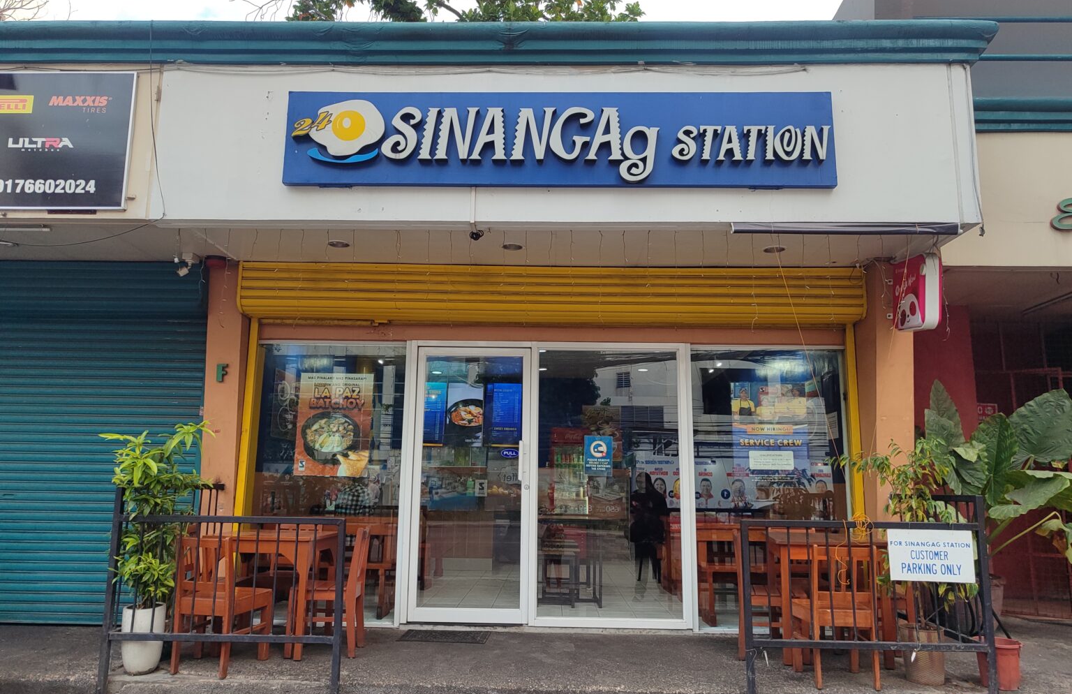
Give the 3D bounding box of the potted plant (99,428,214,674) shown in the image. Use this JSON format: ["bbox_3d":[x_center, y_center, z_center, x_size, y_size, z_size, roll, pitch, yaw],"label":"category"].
[{"bbox_3d":[-2.353,1.183,4.677,0.656,1.447,0.561,1,-10,1],"label":"potted plant"}]

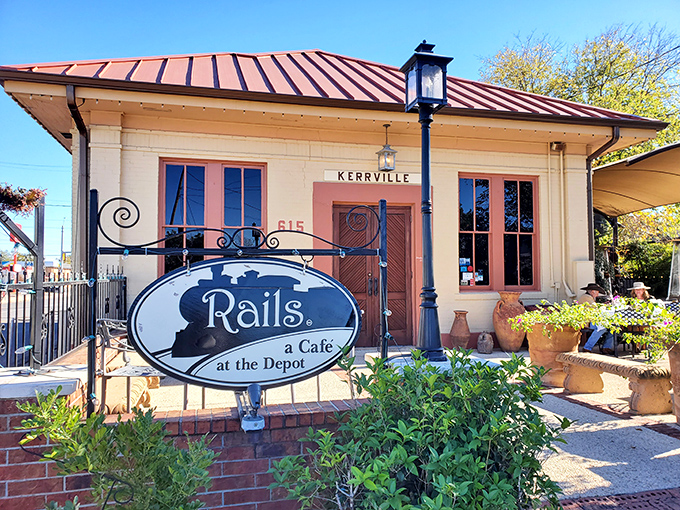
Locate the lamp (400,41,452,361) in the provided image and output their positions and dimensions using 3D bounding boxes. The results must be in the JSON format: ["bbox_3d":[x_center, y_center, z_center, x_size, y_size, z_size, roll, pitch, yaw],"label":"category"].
[{"bbox_3d":[0.550,-0.351,3.173,0.260,1.994,0.260,0,-3,-14],"label":"lamp"}]

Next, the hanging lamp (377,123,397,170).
[{"bbox_3d":[0.783,-1.775,8.510,0.263,0.775,0.263,1,-1,-34],"label":"hanging lamp"}]

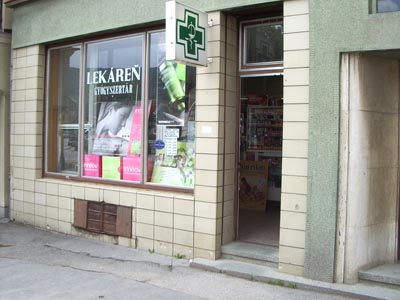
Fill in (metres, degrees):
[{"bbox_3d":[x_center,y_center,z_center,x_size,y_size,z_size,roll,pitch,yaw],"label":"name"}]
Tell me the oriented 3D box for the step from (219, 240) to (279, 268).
[{"bbox_3d":[0.716,1.300,5.474,0.832,0.162,0.352,2,2,34],"label":"step"}]

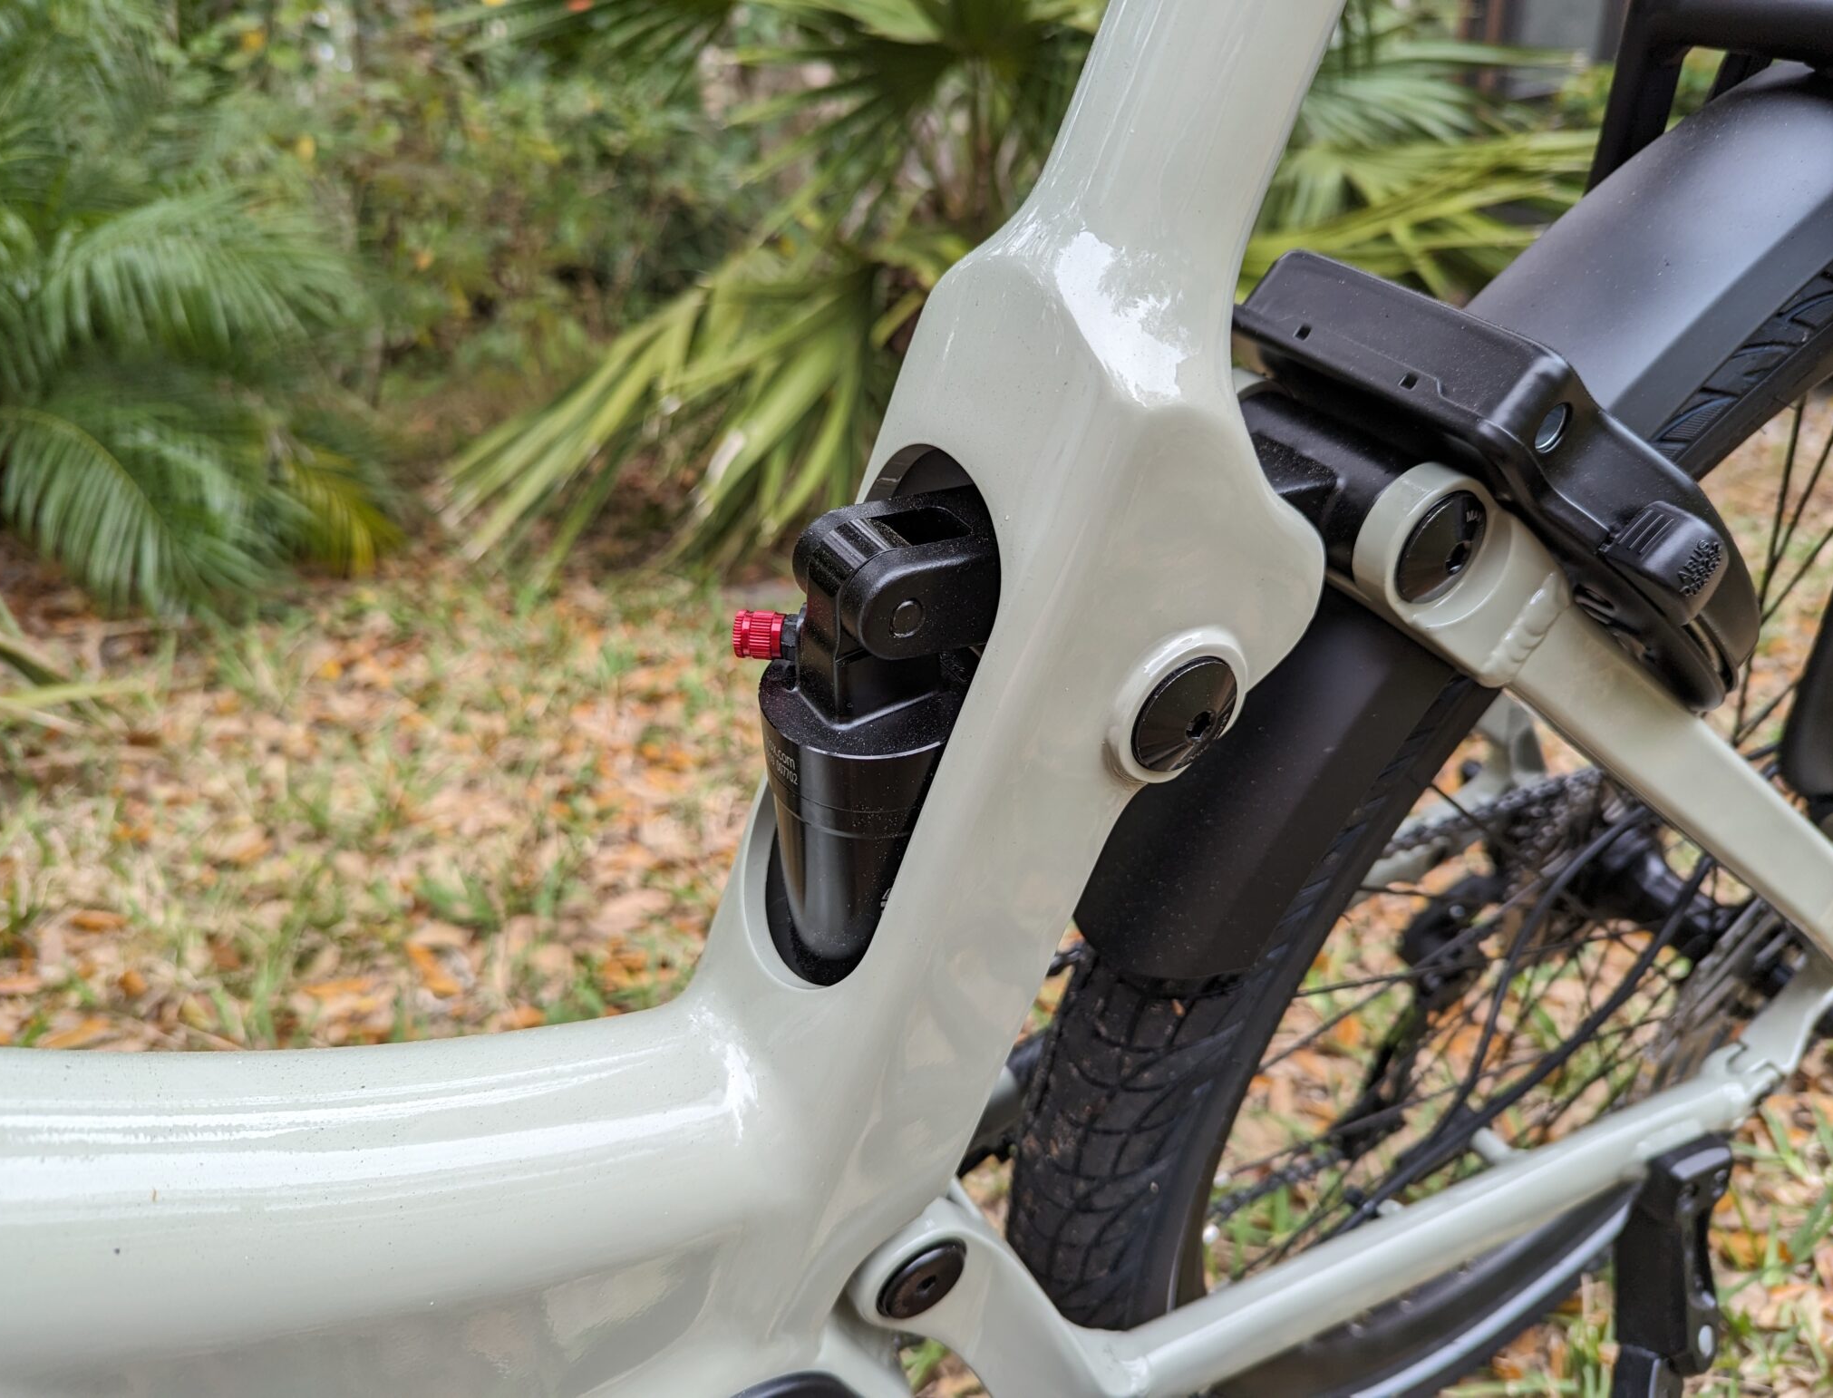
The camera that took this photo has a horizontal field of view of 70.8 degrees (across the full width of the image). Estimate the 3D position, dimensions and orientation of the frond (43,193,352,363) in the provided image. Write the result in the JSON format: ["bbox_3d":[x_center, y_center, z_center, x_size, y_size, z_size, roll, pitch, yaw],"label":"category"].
[{"bbox_3d":[-1.250,-0.738,2.250,0.500,0.250,0.270,8,24,11],"label":"frond"}]

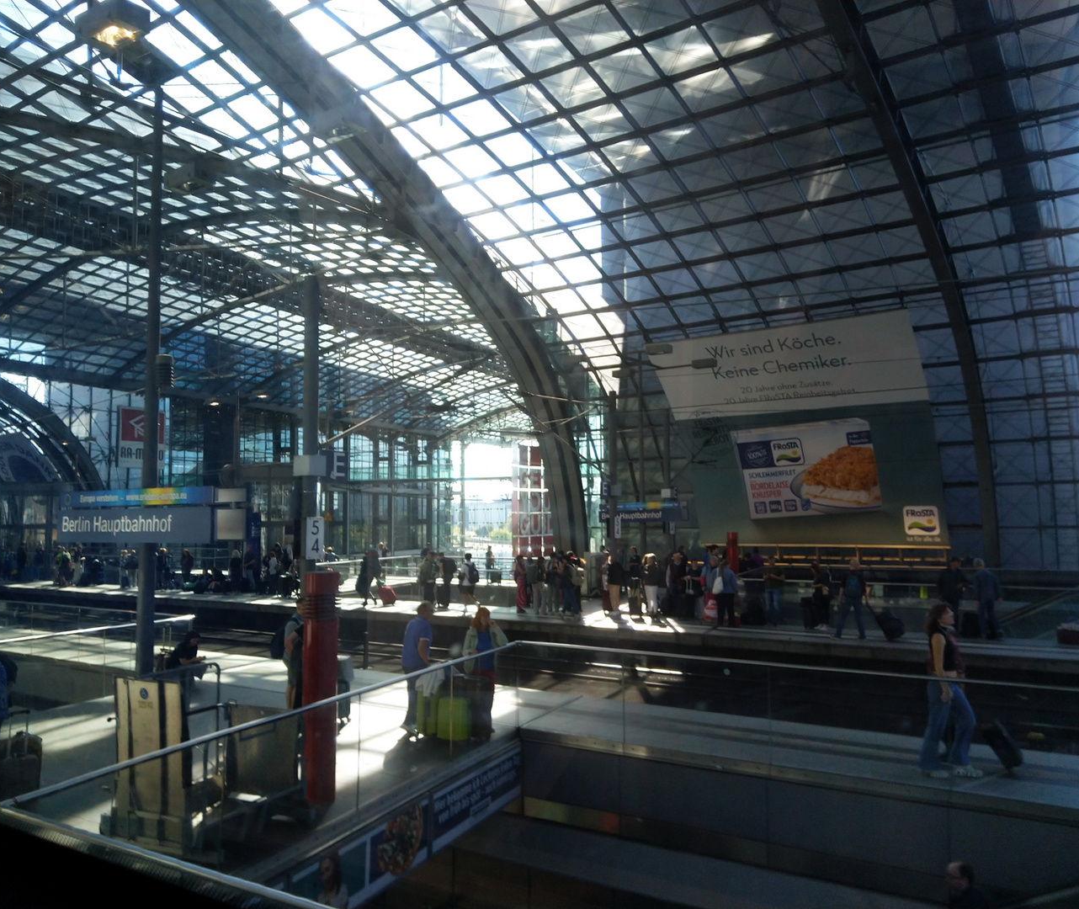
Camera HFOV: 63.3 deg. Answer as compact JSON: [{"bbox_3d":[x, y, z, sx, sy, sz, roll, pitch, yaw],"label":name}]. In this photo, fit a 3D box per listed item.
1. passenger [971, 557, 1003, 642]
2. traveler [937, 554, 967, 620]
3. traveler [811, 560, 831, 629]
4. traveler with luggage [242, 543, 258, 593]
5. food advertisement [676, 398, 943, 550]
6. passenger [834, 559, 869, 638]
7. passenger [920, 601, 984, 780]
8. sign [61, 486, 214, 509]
[{"bbox_3d":[10.193,3.274,19.971,0.560,1.749,0.420,0,-4,2],"label":"passenger"},{"bbox_3d":[9.592,3.285,20.303,0.620,1.822,0.420,2,-5,-26],"label":"traveler"},{"bbox_3d":[6.993,3.483,21.738,0.520,1.672,0.450,1,-4,-17],"label":"traveler"},{"bbox_3d":[-10.996,4.347,33.532,0.460,1.798,0.500,2,-5,-28],"label":"traveler with luggage"},{"bbox_3d":[9.986,0.986,32.825,9.187,5.618,0.200,-3,23,31],"label":"food advertisement"},{"bbox_3d":[7.047,3.276,19.877,0.660,1.769,0.520,-1,-4,5],"label":"passenger"},{"bbox_3d":[4.371,2.488,9.352,0.620,1.782,0.460,-2,-4,26],"label":"passenger"},{"bbox_3d":[-4.823,0.517,10.369,2.780,0.185,0.080,-3,-5,30],"label":"sign"}]

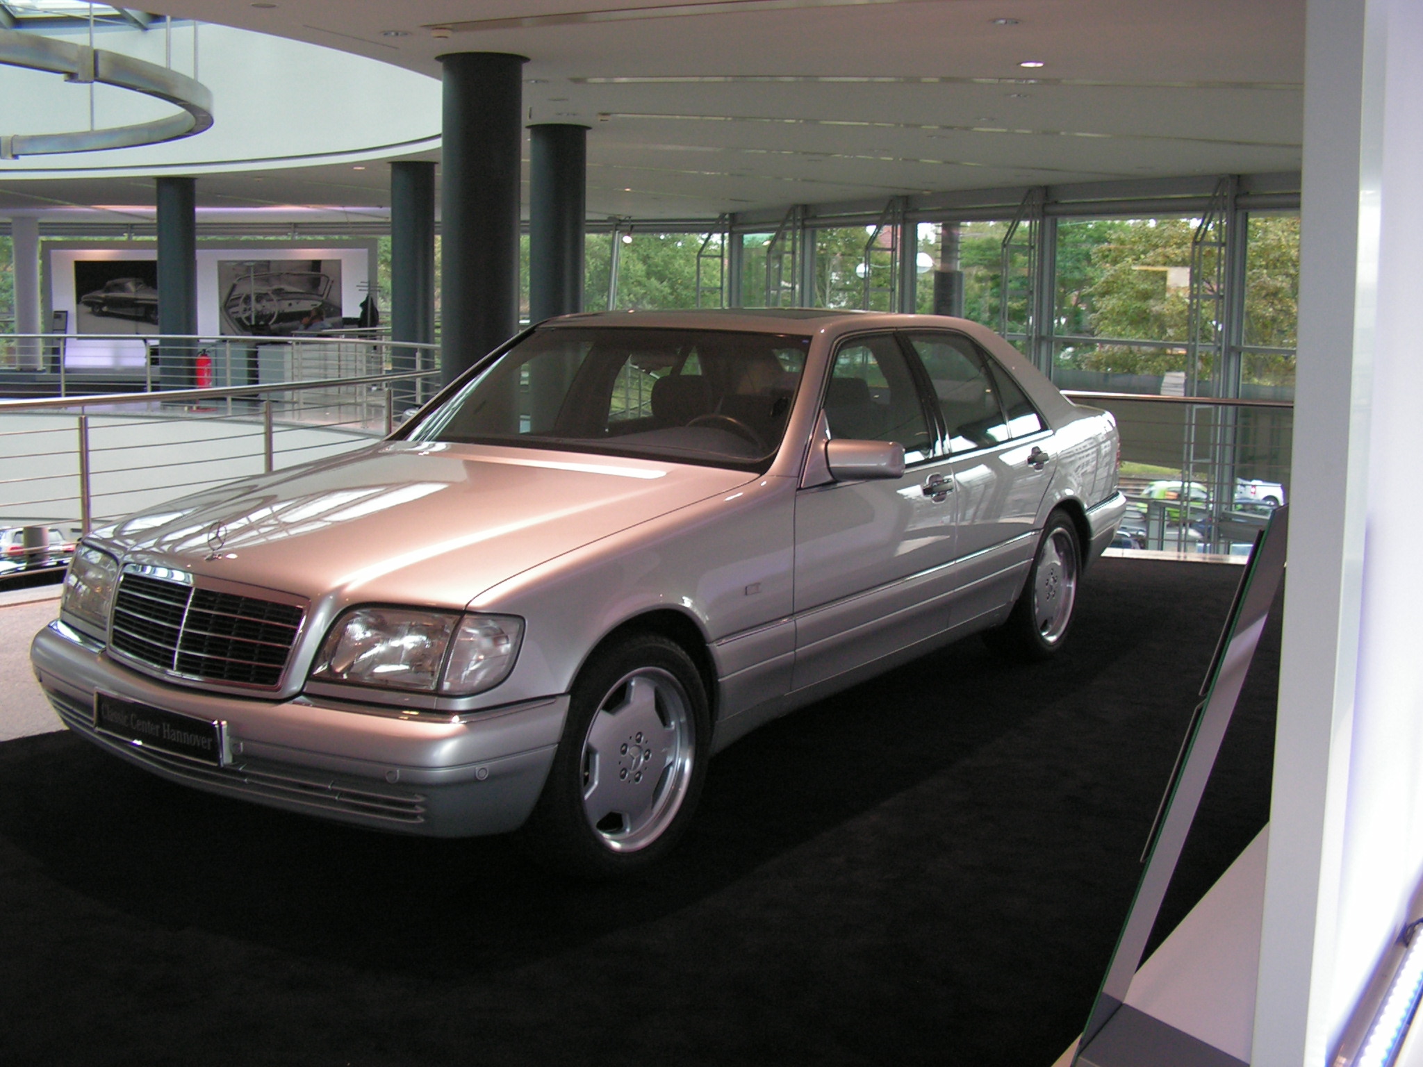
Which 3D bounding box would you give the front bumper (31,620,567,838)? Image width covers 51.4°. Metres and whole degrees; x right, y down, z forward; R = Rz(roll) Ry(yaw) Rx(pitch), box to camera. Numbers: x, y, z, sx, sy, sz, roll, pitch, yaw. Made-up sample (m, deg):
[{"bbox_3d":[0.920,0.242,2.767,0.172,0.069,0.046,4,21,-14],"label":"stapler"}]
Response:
[{"bbox_3d":[-1.271,0.508,3.979,1.860,0.370,0.550,6,11,34],"label":"front bumper"}]

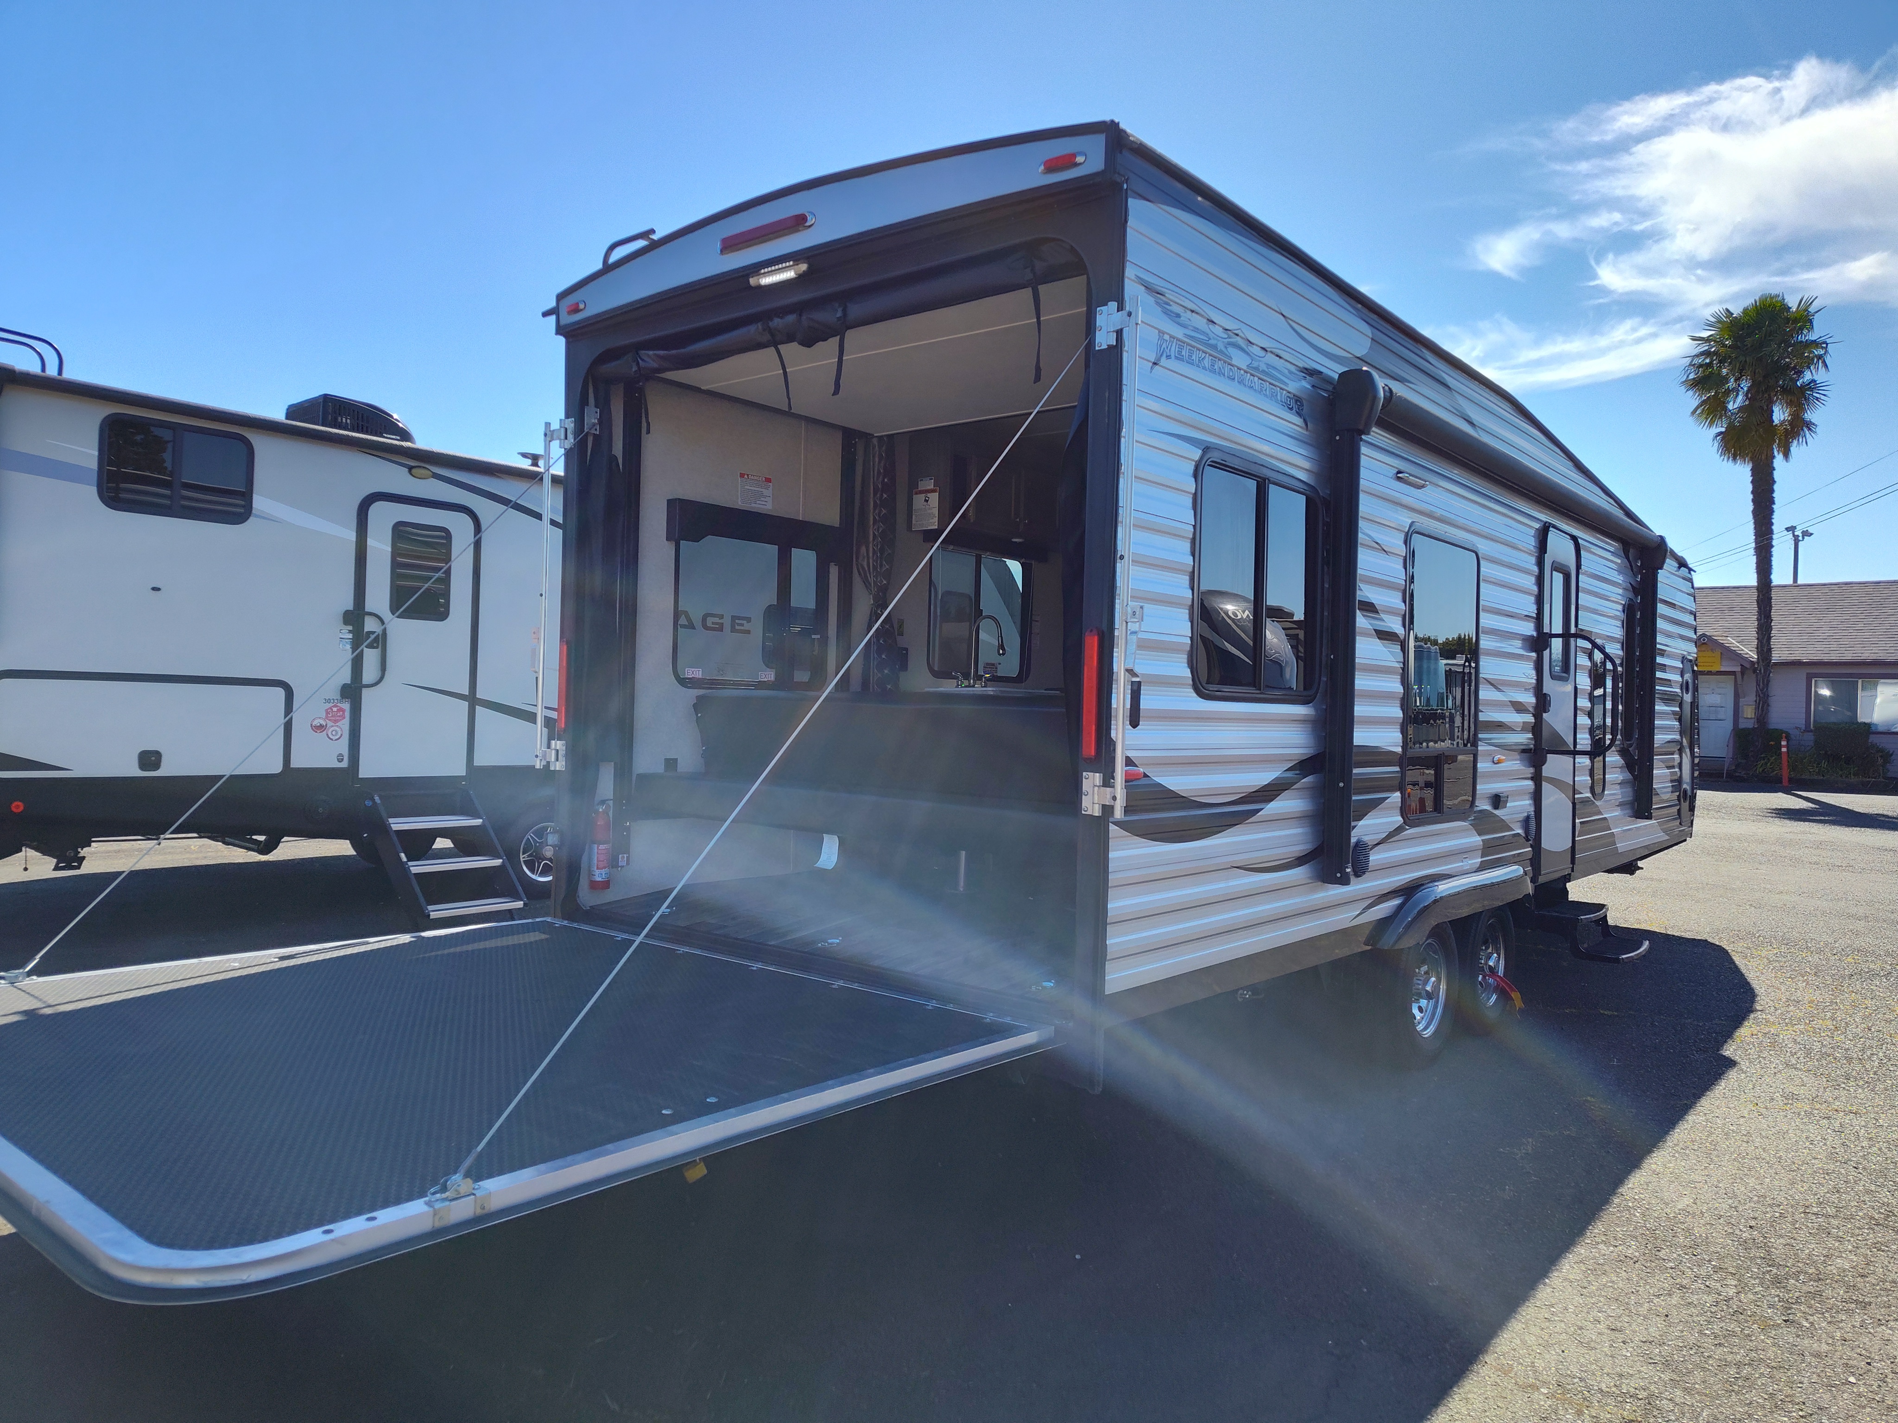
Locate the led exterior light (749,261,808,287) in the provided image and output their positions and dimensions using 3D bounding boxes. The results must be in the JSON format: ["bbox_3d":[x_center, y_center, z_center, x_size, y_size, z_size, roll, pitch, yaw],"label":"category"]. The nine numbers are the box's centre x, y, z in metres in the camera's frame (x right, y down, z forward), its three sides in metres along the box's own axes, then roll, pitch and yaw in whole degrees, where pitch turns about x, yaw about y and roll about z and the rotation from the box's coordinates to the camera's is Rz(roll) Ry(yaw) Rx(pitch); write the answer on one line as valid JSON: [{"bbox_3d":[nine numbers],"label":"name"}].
[{"bbox_3d":[-0.558,-1.435,4.145,0.265,0.052,0.045,2,1,39],"label":"led exterior light"}]

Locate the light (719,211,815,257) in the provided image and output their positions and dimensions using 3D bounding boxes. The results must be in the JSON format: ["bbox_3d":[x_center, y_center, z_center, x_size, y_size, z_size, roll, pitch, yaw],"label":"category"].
[{"bbox_3d":[-0.596,-1.567,4.139,0.455,0.052,0.042,2,1,39],"label":"light"}]

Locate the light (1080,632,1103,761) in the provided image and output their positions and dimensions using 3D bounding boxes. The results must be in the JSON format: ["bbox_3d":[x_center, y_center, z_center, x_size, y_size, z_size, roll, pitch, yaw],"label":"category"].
[{"bbox_3d":[0.381,-0.044,3.380,0.050,0.357,0.030,2,1,39],"label":"light"}]

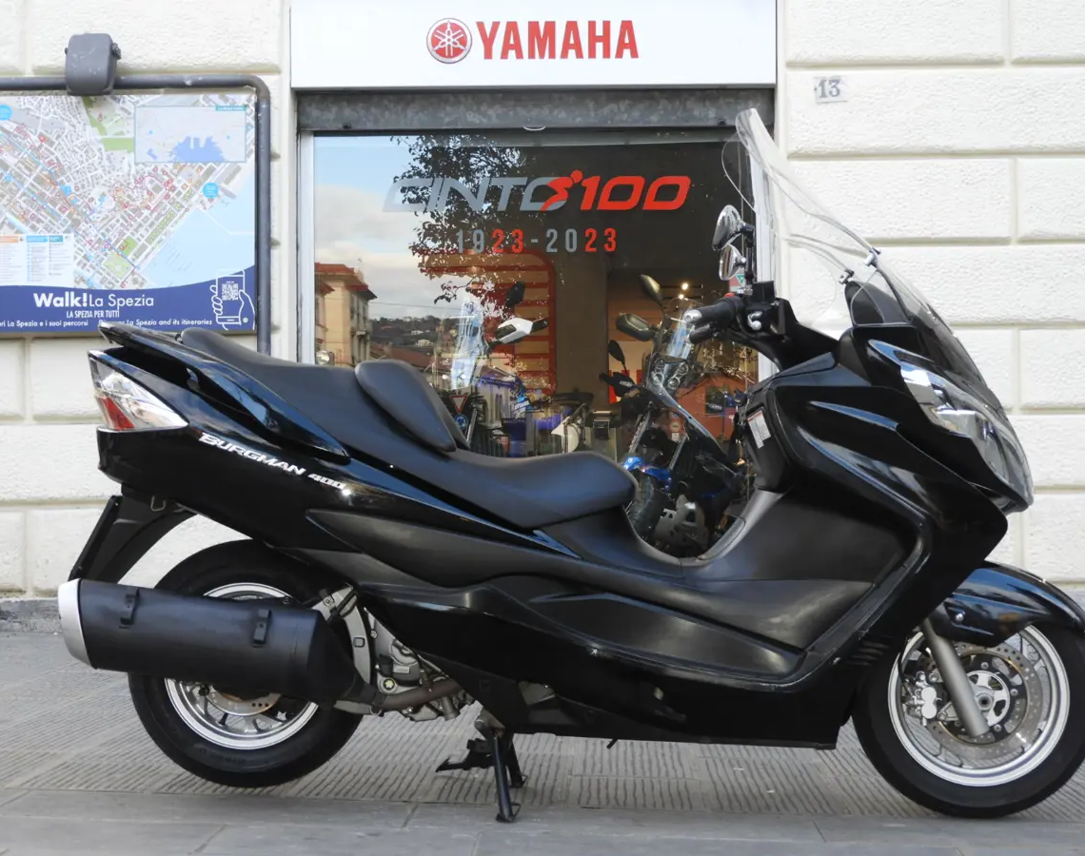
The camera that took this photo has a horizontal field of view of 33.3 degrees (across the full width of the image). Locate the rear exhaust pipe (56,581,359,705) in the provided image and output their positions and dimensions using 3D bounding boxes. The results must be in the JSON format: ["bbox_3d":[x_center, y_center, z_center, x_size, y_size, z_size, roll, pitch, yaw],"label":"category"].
[{"bbox_3d":[-0.701,0.448,3.802,0.620,0.180,0.165,7,1,5],"label":"rear exhaust pipe"}]

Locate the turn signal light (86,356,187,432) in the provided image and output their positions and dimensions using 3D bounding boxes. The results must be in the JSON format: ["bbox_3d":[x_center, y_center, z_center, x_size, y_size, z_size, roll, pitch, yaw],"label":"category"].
[{"bbox_3d":[-0.868,-0.073,3.897,0.205,0.155,0.130,0,0,5],"label":"turn signal light"}]

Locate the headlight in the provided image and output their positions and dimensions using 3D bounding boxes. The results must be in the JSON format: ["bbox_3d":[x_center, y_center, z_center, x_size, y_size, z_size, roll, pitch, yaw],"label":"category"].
[{"bbox_3d":[0.854,-0.007,3.771,0.325,0.330,0.220,0,0,5],"label":"headlight"}]

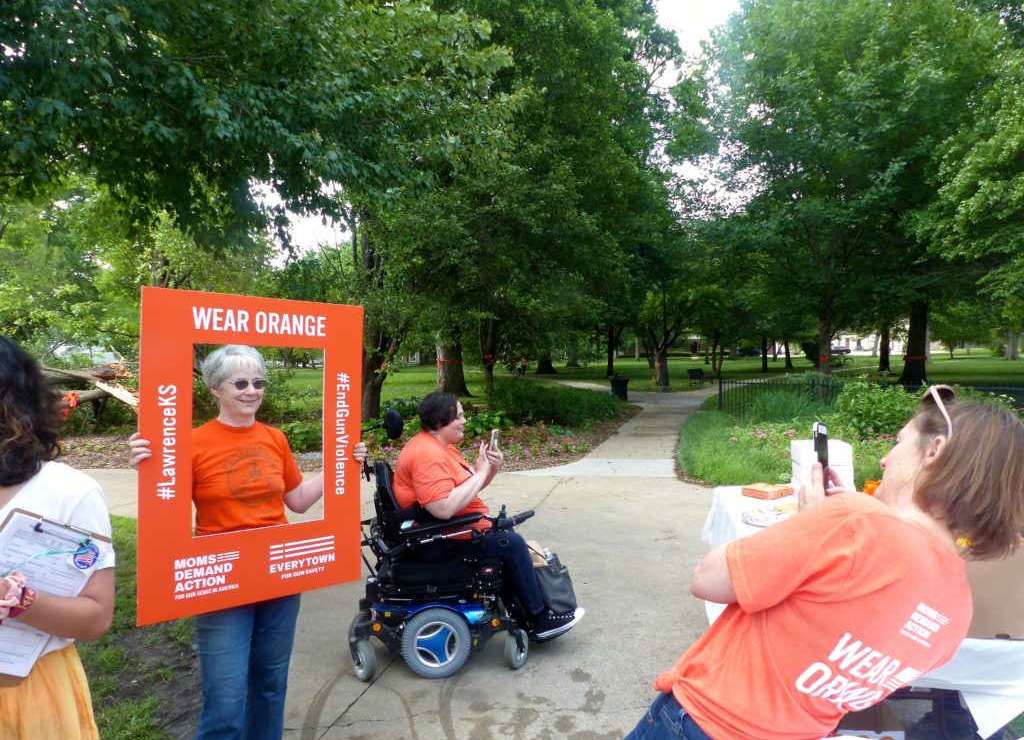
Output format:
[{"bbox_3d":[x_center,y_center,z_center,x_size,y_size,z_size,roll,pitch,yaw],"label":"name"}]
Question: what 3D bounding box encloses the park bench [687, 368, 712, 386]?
[{"bbox_3d":[9.456,0.380,37.000,0.620,0.850,1.600,1,2,35],"label":"park bench"}]

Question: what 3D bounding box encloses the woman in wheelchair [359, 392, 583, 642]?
[{"bbox_3d":[-0.170,0.767,4.024,1.070,1.300,0.560,0,1,-10],"label":"woman in wheelchair"}]

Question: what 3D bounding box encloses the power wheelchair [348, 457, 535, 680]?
[{"bbox_3d":[-0.350,0.983,3.982,1.040,1.090,0.650,0,1,-10],"label":"power wheelchair"}]

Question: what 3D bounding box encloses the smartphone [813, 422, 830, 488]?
[{"bbox_3d":[0.594,0.173,1.420,0.011,0.146,0.072,-5,-9,37],"label":"smartphone"}]

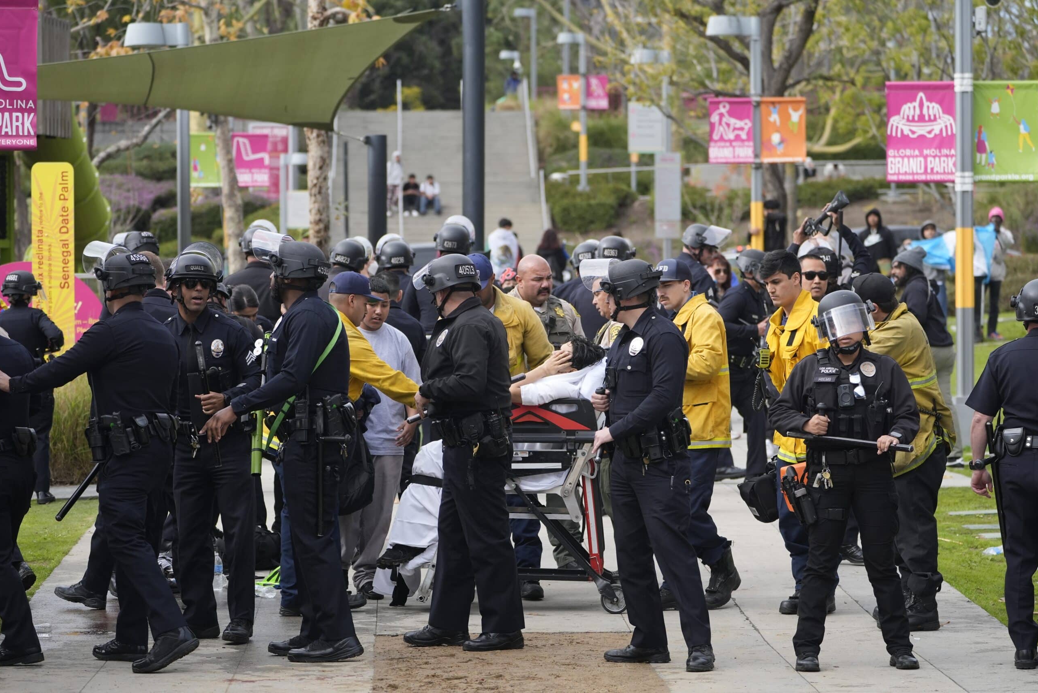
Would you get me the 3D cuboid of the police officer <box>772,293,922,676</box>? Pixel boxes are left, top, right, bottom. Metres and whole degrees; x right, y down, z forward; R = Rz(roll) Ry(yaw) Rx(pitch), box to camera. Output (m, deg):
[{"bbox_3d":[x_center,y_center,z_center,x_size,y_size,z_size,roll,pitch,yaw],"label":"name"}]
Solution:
[{"bbox_3d":[1.437,0.596,18.650,0.660,1.690,0.460,0,1,-2],"label":"police officer"}]

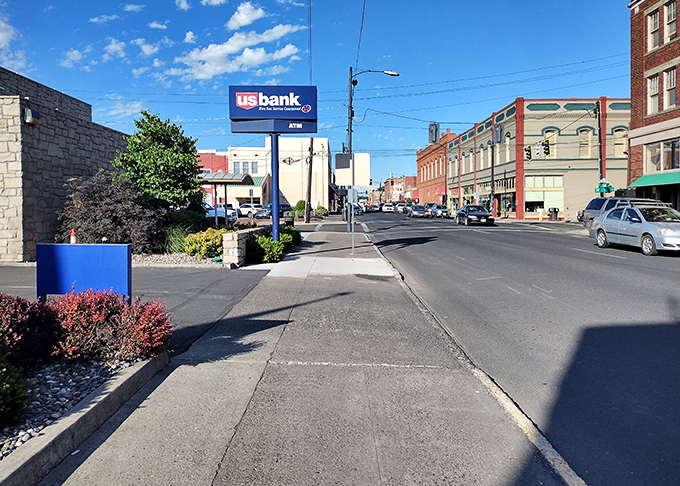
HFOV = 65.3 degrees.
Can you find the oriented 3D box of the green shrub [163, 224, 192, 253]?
[{"bbox_3d":[-4.780,-0.174,15.666,0.850,0.920,0.850,0,4,1],"label":"green shrub"}]

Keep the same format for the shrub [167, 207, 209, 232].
[{"bbox_3d":[-5.284,-0.645,18.500,1.500,1.200,1.350,0,4,0],"label":"shrub"}]

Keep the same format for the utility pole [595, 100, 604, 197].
[{"bbox_3d":[15.115,-4.493,30.725,0.300,7.420,0.300,-4,4,1],"label":"utility pole"}]

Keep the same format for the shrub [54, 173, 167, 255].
[{"bbox_3d":[-6.950,-1.004,16.308,3.300,2.480,2.900,0,4,1],"label":"shrub"}]

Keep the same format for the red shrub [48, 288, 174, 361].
[{"bbox_3d":[-2.288,0.794,5.300,1.120,0.570,0.850,0,4,0],"label":"red shrub"}]

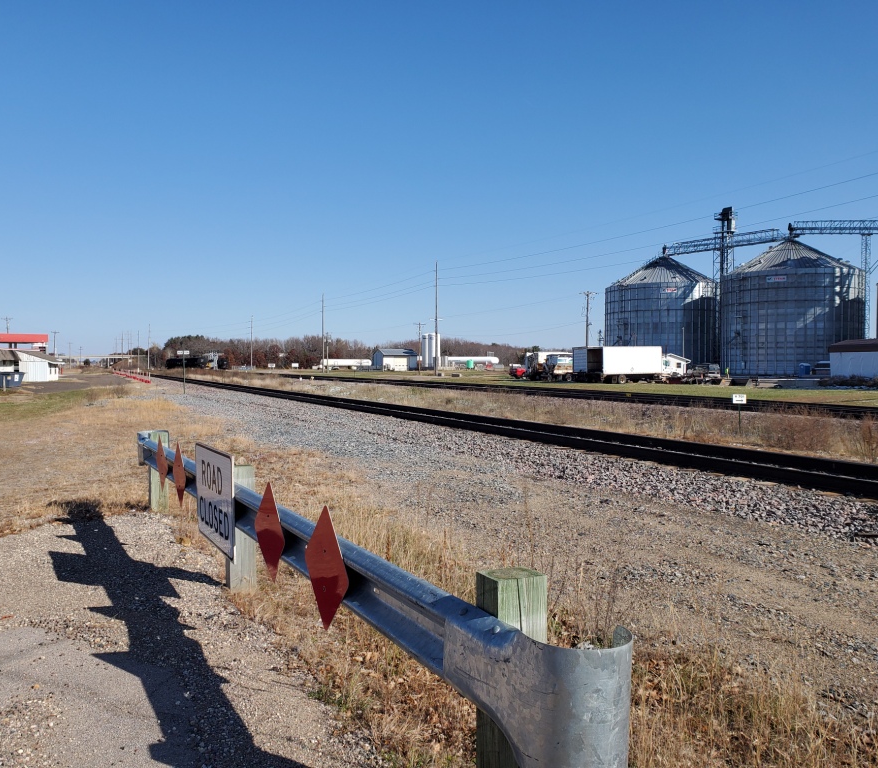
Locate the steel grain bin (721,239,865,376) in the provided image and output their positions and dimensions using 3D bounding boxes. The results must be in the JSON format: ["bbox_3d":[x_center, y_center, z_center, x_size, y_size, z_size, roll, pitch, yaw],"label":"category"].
[{"bbox_3d":[61.832,-13.583,134.847,23.000,23.800,23.000,0,1,0],"label":"steel grain bin"}]

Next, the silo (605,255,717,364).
[{"bbox_3d":[45.738,-14.065,156.647,23.000,23.800,23.000,0,1,0],"label":"silo"}]

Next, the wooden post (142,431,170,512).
[{"bbox_3d":[-3.119,0.974,8.524,0.195,0.895,0.145,-1,1,-30],"label":"wooden post"}]

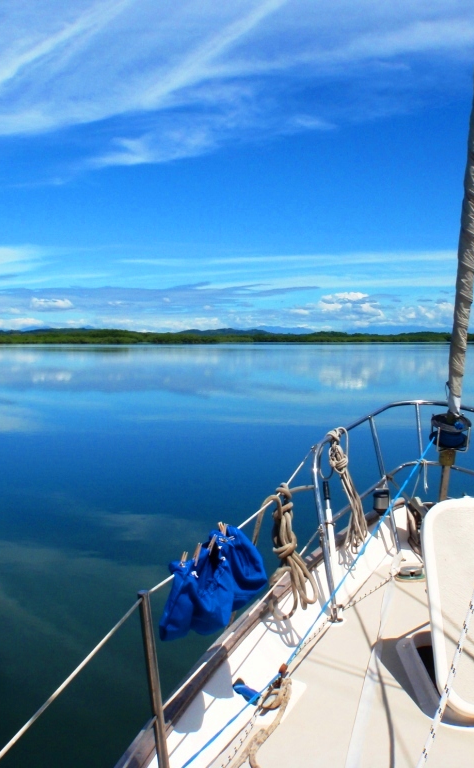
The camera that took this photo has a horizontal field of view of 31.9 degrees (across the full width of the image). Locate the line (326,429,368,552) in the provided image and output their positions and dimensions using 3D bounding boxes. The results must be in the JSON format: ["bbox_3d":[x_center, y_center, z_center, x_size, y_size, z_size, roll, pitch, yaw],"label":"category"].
[{"bbox_3d":[0.515,0.504,3.880,0.190,0.590,0.160,0,3,0],"label":"line"}]

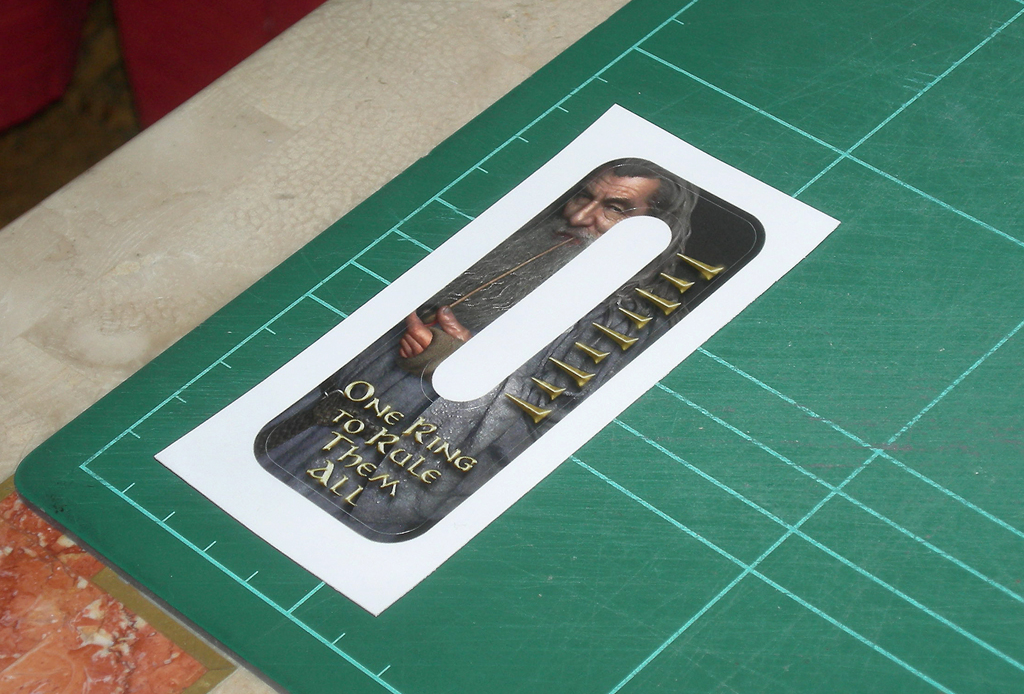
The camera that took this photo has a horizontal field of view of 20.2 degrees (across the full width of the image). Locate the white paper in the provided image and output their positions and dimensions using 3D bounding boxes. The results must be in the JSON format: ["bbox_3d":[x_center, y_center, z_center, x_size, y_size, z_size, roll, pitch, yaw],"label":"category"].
[{"bbox_3d":[-0.001,-0.001,0.470,0.108,0.002,0.053,-39,50,-26],"label":"white paper"}]

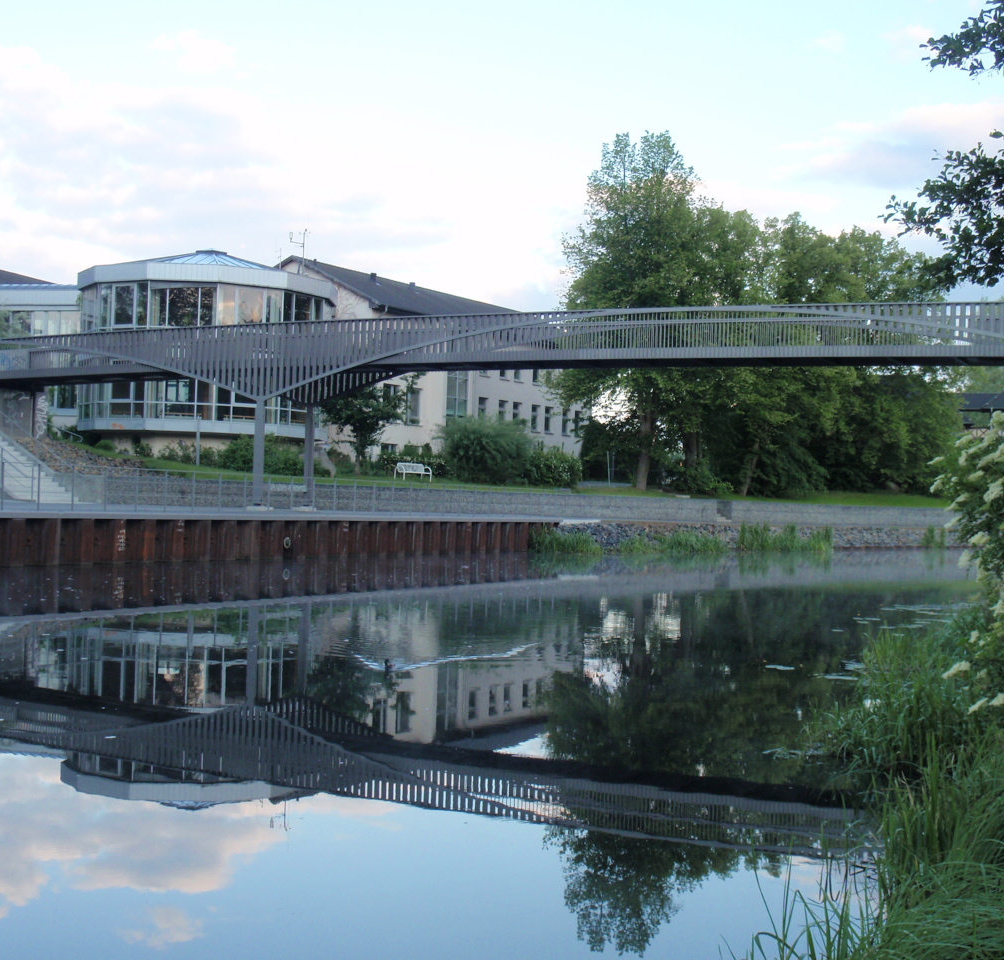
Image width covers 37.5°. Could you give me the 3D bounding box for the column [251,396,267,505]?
[{"bbox_3d":[-7.158,-0.805,43.625,0.250,3.140,0.250,1,-1,29],"label":"column"}]

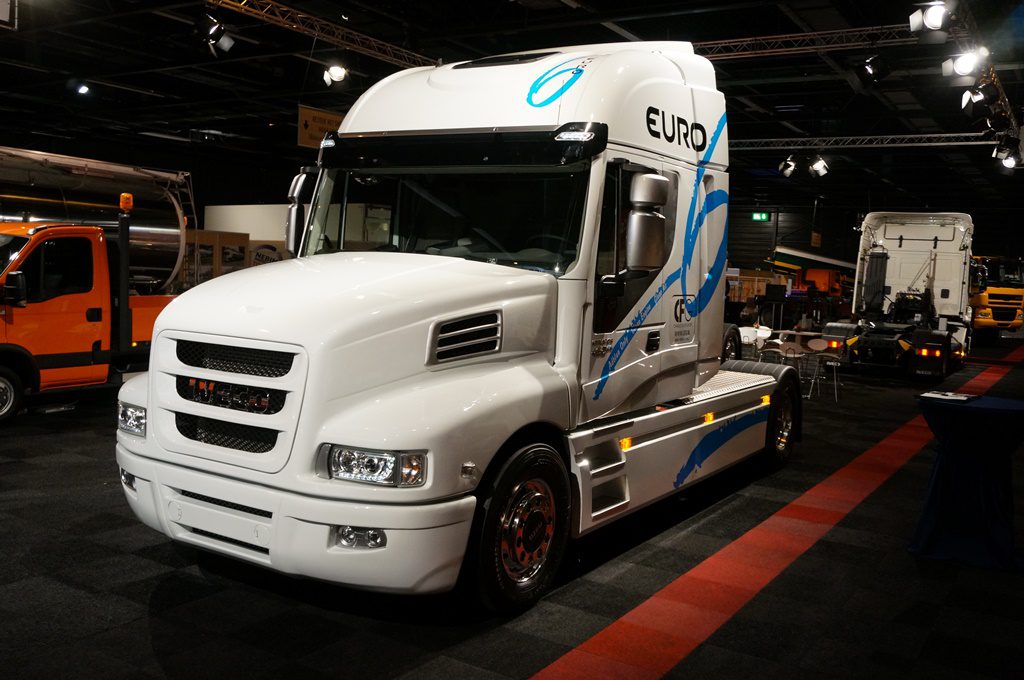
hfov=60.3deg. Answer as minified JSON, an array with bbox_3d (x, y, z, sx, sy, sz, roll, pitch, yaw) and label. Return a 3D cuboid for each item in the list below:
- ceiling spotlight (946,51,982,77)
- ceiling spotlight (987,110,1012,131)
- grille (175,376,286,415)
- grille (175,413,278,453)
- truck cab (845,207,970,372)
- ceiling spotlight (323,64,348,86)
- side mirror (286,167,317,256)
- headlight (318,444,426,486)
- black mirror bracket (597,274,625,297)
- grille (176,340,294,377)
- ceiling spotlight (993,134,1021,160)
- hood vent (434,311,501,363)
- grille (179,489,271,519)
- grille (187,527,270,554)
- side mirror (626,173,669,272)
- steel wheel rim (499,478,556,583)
[{"bbox_3d":[7.062,-4.300,13.745,0.380,0.380,0.400,-27,22,-36],"label":"ceiling spotlight"},{"bbox_3d":[9.934,-4.443,17.910,0.420,0.380,0.370,-21,0,9],"label":"ceiling spotlight"},{"bbox_3d":[-1.550,0.305,4.839,0.870,0.145,0.080,5,4,33],"label":"grille"},{"bbox_3d":[-1.577,0.511,4.864,0.820,0.145,0.080,5,4,33],"label":"grille"},{"bbox_3d":[9.739,-1.031,21.725,2.550,4.000,6.100,5,5,31],"label":"truck cab"},{"bbox_3d":[-3.257,-4.895,16.300,0.450,0.420,0.450,4,26,17],"label":"ceiling spotlight"},{"bbox_3d":[-1.721,-1.024,7.132,0.160,0.670,0.240,-1,5,-42],"label":"side mirror"},{"bbox_3d":[-0.677,0.605,4.319,0.560,0.180,0.170,4,4,20],"label":"headlight"},{"bbox_3d":[0.655,-0.352,5.800,0.140,0.155,0.130,4,4,33],"label":"black mirror bracket"},{"bbox_3d":[-1.475,0.103,4.704,0.900,0.145,0.100,5,5,32],"label":"grille"},{"bbox_3d":[11.230,-4.326,20.000,0.500,0.450,0.450,-35,-9,19],"label":"ceiling spotlight"},{"bbox_3d":[-0.262,-0.020,5.037,0.450,0.230,0.060,-8,5,-42],"label":"hood vent"},{"bbox_3d":[-1.543,0.870,4.714,0.780,0.045,0.050,5,5,32],"label":"grille"},{"bbox_3d":[-1.567,1.108,4.868,0.630,0.045,0.060,5,4,33],"label":"grille"},{"bbox_3d":[0.850,-0.737,5.524,0.240,0.640,0.170,4,4,21],"label":"side mirror"},{"bbox_3d":[0.041,1.086,5.090,0.200,0.600,0.600,5,5,32],"label":"steel wheel rim"}]

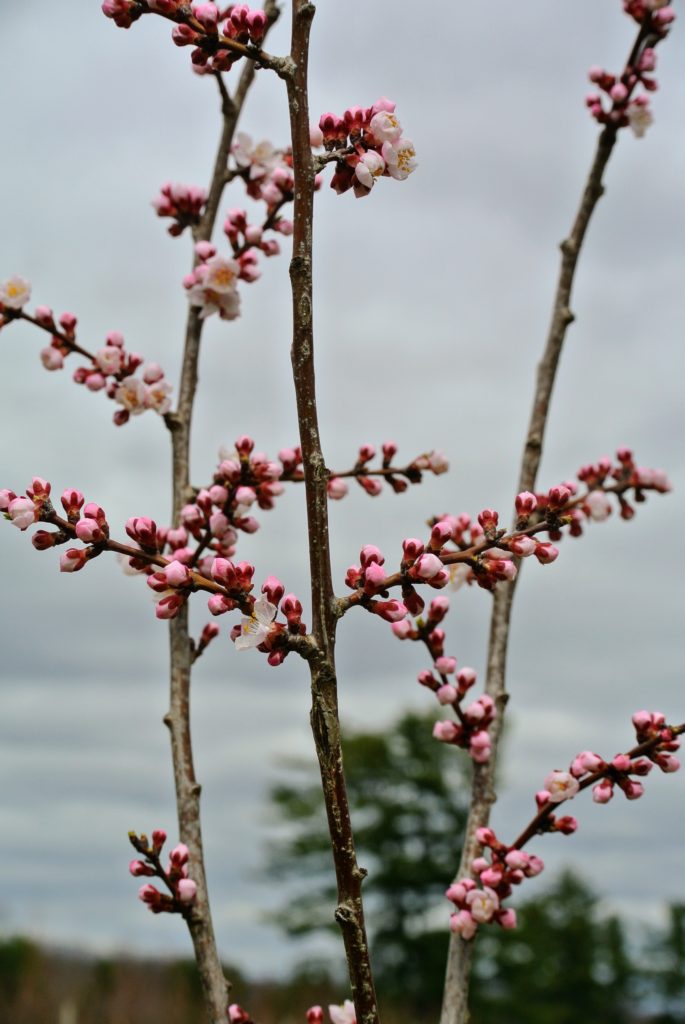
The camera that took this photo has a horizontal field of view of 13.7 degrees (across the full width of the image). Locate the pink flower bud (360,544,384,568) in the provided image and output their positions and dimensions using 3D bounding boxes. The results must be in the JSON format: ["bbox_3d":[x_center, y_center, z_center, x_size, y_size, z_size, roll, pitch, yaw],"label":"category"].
[{"bbox_3d":[0.013,0.019,1.200,0.009,0.011,0.009,-7,25,0],"label":"pink flower bud"}]

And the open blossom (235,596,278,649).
[{"bbox_3d":[-0.035,0.044,1.135,0.014,0.021,0.021,18,-17,-25],"label":"open blossom"}]

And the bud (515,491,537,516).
[{"bbox_3d":[0.075,-0.003,1.170,0.009,0.011,0.009,3,6,0],"label":"bud"}]

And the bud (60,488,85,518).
[{"bbox_3d":[-0.113,-0.004,1.190,0.009,0.012,0.009,-2,12,0],"label":"bud"}]

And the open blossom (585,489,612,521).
[{"bbox_3d":[0.115,-0.003,1.280,0.013,0.014,0.012,1,20,-7],"label":"open blossom"}]

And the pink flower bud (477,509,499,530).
[{"bbox_3d":[0.062,0.003,1.220,0.009,0.009,0.009,-2,9,0],"label":"pink flower bud"}]

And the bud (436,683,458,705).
[{"bbox_3d":[0.048,0.083,1.290,0.009,0.009,0.011,-2,5,15],"label":"bud"}]

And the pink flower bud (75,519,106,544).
[{"bbox_3d":[-0.104,0.008,1.180,0.013,0.010,0.010,25,0,-31],"label":"pink flower bud"}]

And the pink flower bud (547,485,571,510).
[{"bbox_3d":[0.102,-0.007,1.350,0.011,0.012,0.011,12,18,0],"label":"pink flower bud"}]

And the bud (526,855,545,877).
[{"bbox_3d":[0.081,0.149,1.200,0.009,0.009,0.009,20,0,34],"label":"bud"}]

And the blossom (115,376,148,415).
[{"bbox_3d":[-0.099,-0.054,1.330,0.017,0.018,0.012,-1,4,6],"label":"blossom"}]

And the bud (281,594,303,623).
[{"bbox_3d":[-0.020,0.039,1.140,0.009,0.011,0.009,-9,6,0],"label":"bud"}]

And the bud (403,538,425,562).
[{"bbox_3d":[0.030,0.016,1.200,0.009,0.010,0.009,6,9,0],"label":"bud"}]

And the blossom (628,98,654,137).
[{"bbox_3d":[0.168,-0.222,1.600,0.015,0.020,0.014,4,-10,-21],"label":"blossom"}]

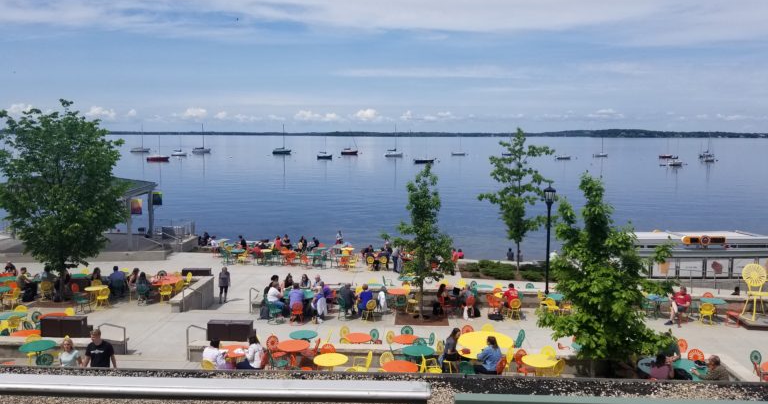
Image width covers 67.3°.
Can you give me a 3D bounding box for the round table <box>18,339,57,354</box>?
[{"bbox_3d":[-9.375,4.272,15.667,0.920,0.730,0.920,0,7,0],"label":"round table"}]

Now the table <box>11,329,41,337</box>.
[{"bbox_3d":[-12.082,4.850,19.533,0.914,0.730,0.914,0,7,0],"label":"table"}]

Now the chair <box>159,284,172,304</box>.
[{"bbox_3d":[-8.856,3.685,23.432,0.530,0.810,0.550,-1,7,-12],"label":"chair"}]

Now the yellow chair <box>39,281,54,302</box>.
[{"bbox_3d":[-14.622,3.878,25.023,0.520,0.870,0.570,-1,7,-11],"label":"yellow chair"}]

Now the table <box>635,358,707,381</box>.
[{"bbox_3d":[7.494,4.683,14.924,1.760,0.740,1.760,0,7,0],"label":"table"}]

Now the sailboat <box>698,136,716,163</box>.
[{"bbox_3d":[119.997,-19.928,212.663,7.000,10.200,2.400,-4,8,-30],"label":"sailboat"}]

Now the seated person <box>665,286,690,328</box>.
[{"bbox_3d":[11.578,4.066,22.561,0.820,1.350,0.580,-5,9,-39],"label":"seated person"}]

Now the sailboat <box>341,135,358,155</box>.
[{"bbox_3d":[-16.367,-26.938,273.338,7.700,9.600,2.500,0,7,-6],"label":"sailboat"}]

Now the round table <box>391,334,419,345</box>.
[{"bbox_3d":[0.712,4.833,18.767,0.900,0.730,0.900,0,7,0],"label":"round table"}]

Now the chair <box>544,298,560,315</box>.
[{"bbox_3d":[6.796,4.259,23.294,0.540,0.870,0.600,4,7,27],"label":"chair"}]

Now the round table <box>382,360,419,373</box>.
[{"bbox_3d":[0.428,4.650,15.031,0.914,0.730,0.914,0,7,0],"label":"round table"}]

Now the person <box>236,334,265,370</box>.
[{"bbox_3d":[-3.533,4.128,15.299,0.780,1.270,0.520,3,7,21],"label":"person"}]

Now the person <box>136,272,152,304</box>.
[{"bbox_3d":[-9.656,3.464,23.256,0.500,1.280,0.720,2,7,17],"label":"person"}]

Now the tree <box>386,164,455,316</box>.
[{"bbox_3d":[1.306,1.538,21.215,2.500,5.700,2.400,0,7,0],"label":"tree"}]

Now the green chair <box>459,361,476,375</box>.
[{"bbox_3d":[2.233,4.563,15.271,0.540,0.860,0.600,2,7,17],"label":"green chair"}]

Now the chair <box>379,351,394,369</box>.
[{"bbox_3d":[0.216,4.355,14.749,0.540,0.870,0.600,-4,8,-30],"label":"chair"}]

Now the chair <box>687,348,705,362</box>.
[{"bbox_3d":[8.131,4.351,15.133,0.540,0.870,0.600,5,8,35],"label":"chair"}]

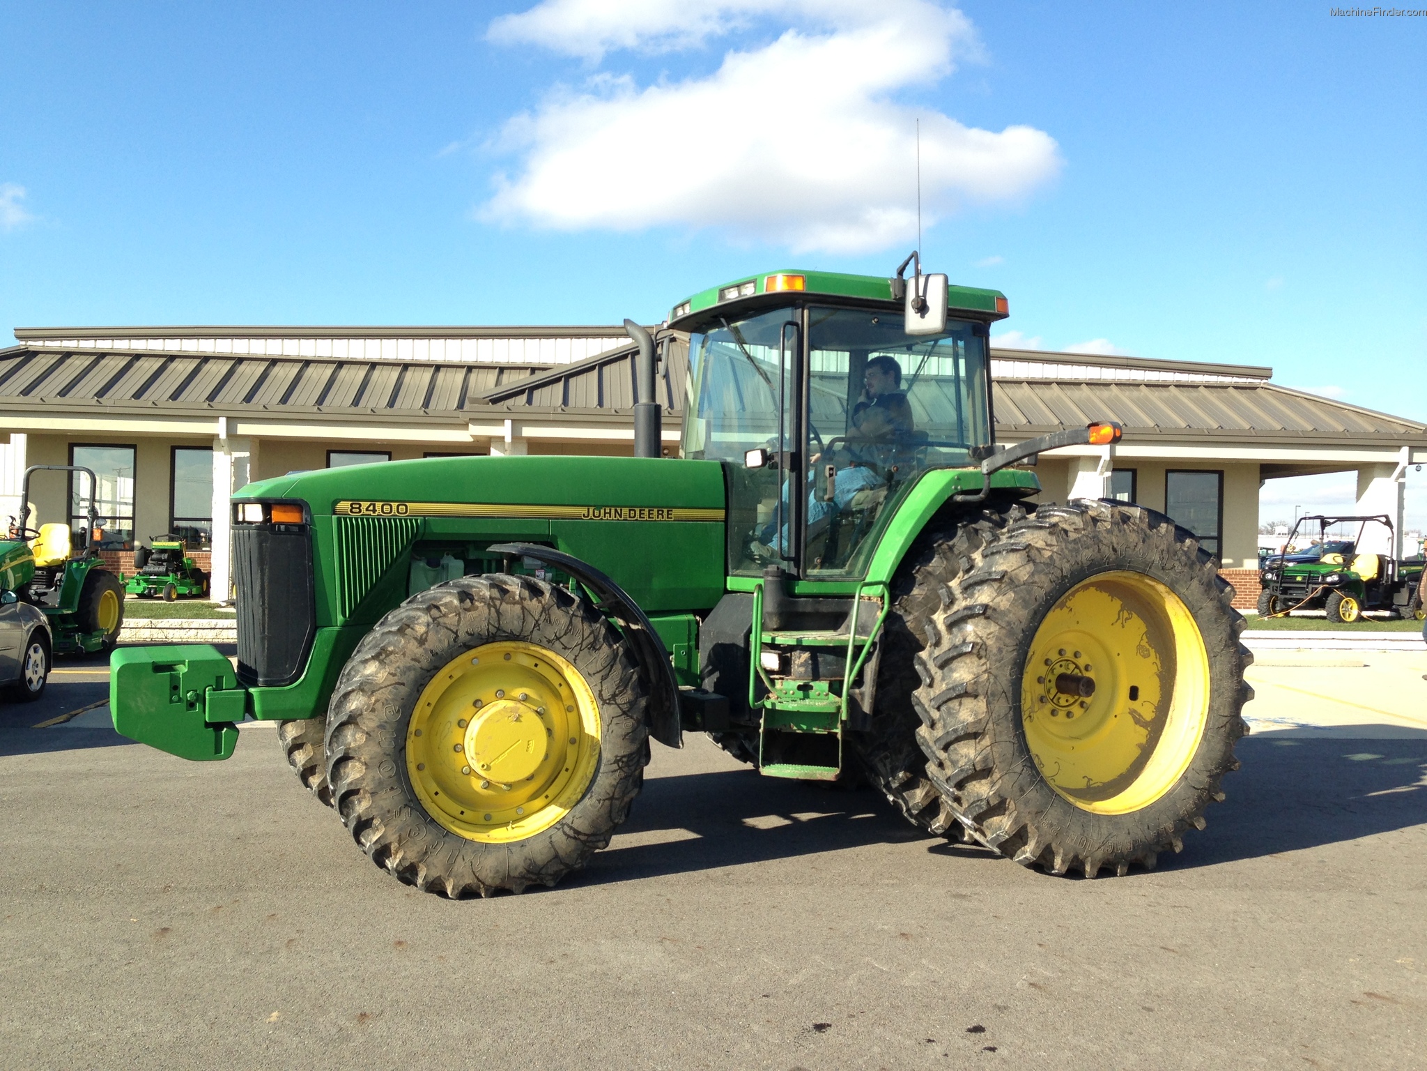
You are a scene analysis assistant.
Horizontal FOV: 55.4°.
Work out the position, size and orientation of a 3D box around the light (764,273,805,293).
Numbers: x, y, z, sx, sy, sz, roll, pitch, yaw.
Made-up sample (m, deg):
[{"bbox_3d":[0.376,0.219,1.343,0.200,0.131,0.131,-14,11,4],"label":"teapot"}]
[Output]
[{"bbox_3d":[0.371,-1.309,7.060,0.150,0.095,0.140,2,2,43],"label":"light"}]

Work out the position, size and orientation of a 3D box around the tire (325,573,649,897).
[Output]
[{"bbox_3d":[-1.035,0.930,6.377,1.470,1.460,0.400,0,1,-26],"label":"tire"}]

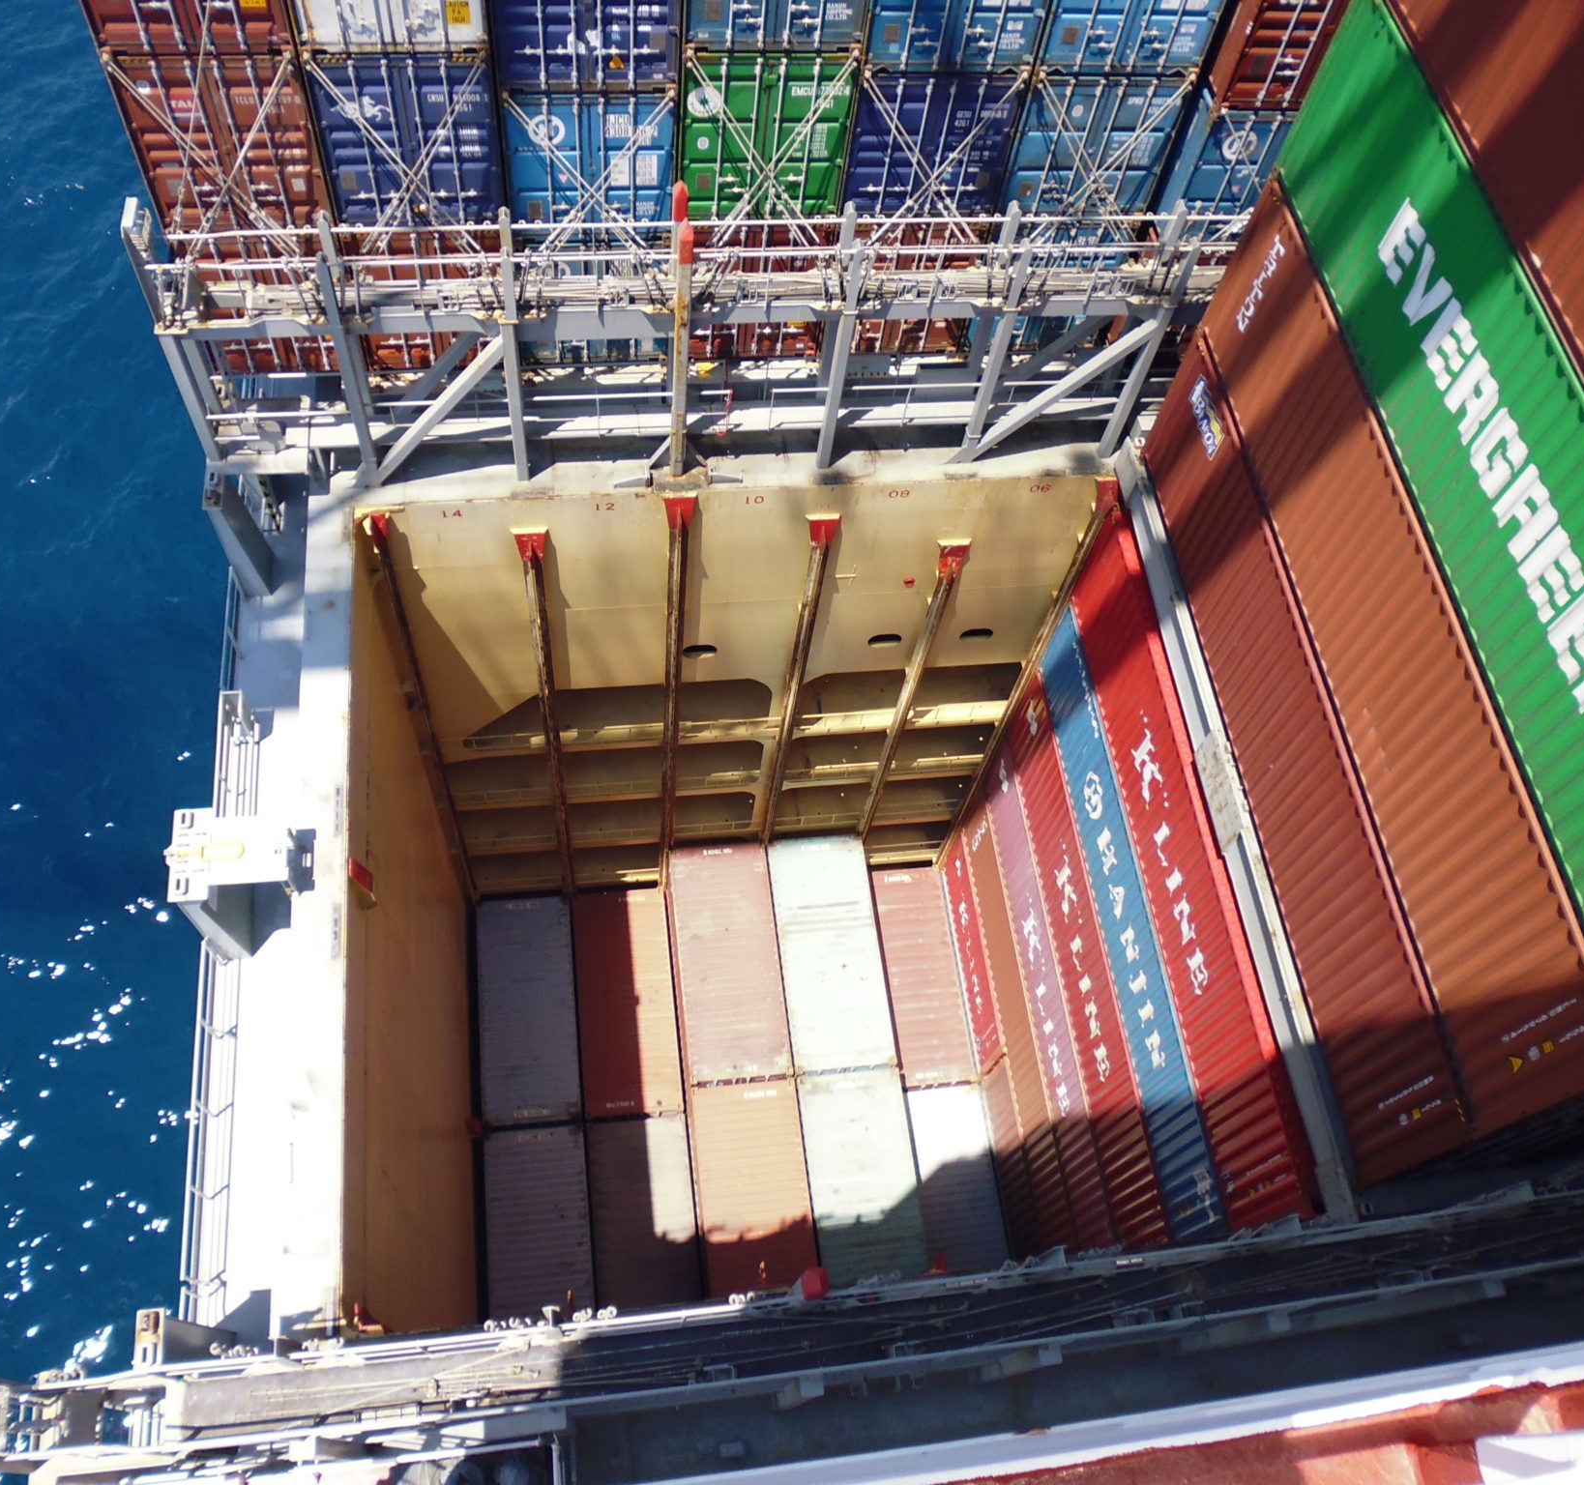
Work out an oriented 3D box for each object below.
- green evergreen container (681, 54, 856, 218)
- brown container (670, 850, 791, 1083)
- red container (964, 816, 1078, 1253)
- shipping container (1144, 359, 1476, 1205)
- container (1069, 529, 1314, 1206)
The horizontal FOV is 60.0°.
[{"bbox_3d":[-1.042,-13.973,22.668,2.438,2.839,12.192,-3,62,-7],"label":"green evergreen container"},{"bbox_3d":[-1.622,5.958,35.133,2.438,2.591,6.058,-3,62,-7],"label":"brown container"},{"bbox_3d":[6.524,6.888,32.402,2.438,2.797,12.192,-3,62,-7],"label":"red container"},{"bbox_3d":[8.070,-0.334,19.631,2.438,2.946,12.192,-3,62,-7],"label":"shipping container"},{"bbox_3d":[7.460,1.678,22.979,2.438,2.840,12.192,-3,62,-7],"label":"container"}]

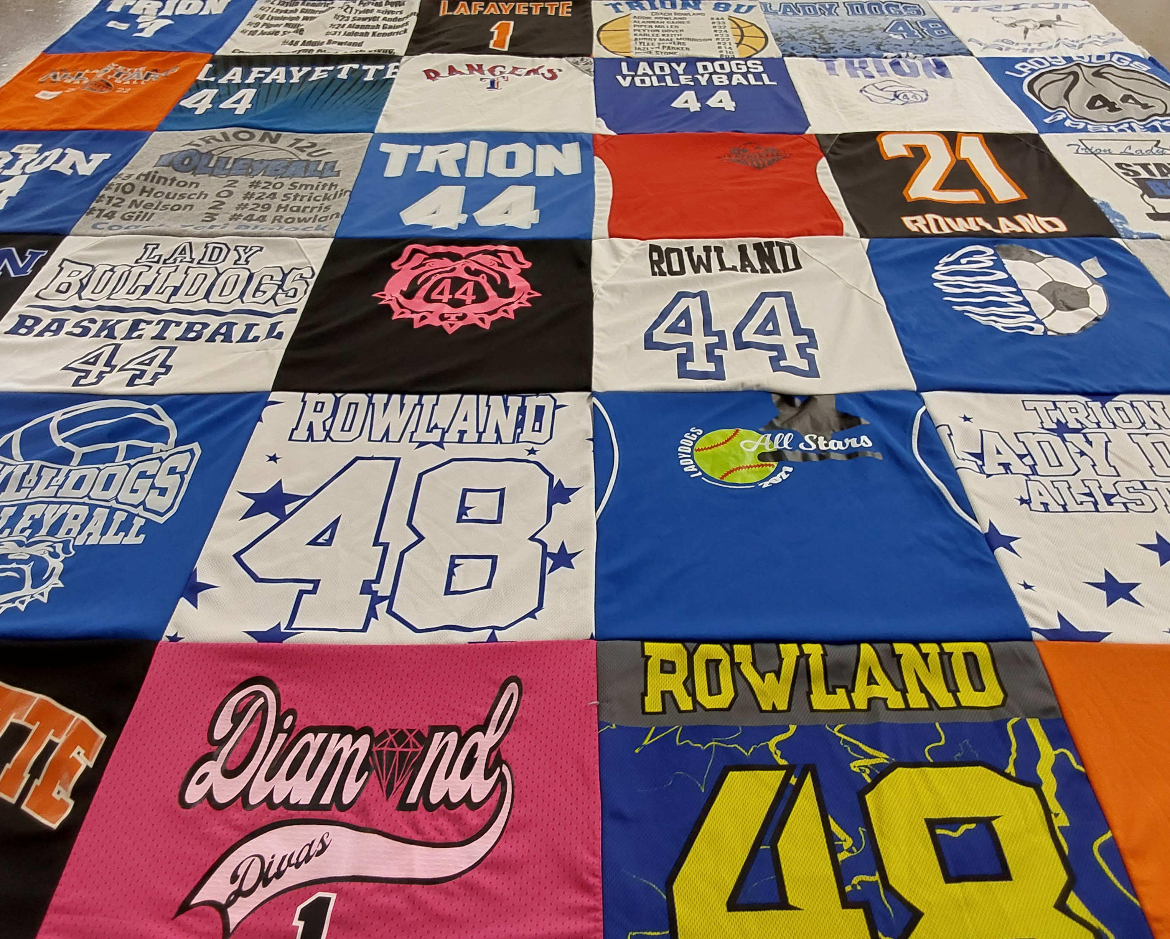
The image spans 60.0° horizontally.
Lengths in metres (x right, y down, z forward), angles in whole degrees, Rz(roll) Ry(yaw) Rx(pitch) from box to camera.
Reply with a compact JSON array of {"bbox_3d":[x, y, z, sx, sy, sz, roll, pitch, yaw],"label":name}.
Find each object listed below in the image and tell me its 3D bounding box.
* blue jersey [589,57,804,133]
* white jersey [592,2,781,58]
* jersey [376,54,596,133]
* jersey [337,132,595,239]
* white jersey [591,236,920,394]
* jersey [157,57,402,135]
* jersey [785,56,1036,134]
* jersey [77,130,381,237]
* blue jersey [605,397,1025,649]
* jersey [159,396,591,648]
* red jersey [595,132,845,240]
[{"bbox_3d":[0.193,-0.653,1.756,0.358,0.018,0.351,0,41,0],"label":"blue jersey"},{"bbox_3d":[0.194,-0.880,2.017,0.358,0.018,0.339,0,41,0],"label":"white jersey"},{"bbox_3d":[-0.162,-0.656,1.760,0.353,0.018,0.358,0,41,0],"label":"jersey"},{"bbox_3d":[-0.162,-0.425,1.494,0.349,0.018,0.348,0,41,0],"label":"jersey"},{"bbox_3d":[0.190,-0.197,1.230,0.359,0.018,0.348,0,41,0],"label":"white jersey"},{"bbox_3d":[-0.517,-0.660,1.765,0.357,0.018,0.358,0,41,0],"label":"jersey"},{"bbox_3d":[0.550,-0.653,1.755,0.357,0.018,0.350,0,41,0],"label":"jersey"},{"bbox_3d":[-0.516,-0.428,1.498,0.359,0.018,0.349,0,41,0],"label":"jersey"},{"bbox_3d":[0.189,0.030,0.969,0.360,0.018,0.344,0,41,0],"label":"blue jersey"},{"bbox_3d":[-0.168,0.030,0.969,0.353,0.018,0.345,0,41,0],"label":"jersey"},{"bbox_3d":[0.192,-0.424,1.492,0.359,0.018,0.347,0,41,0],"label":"red jersey"}]

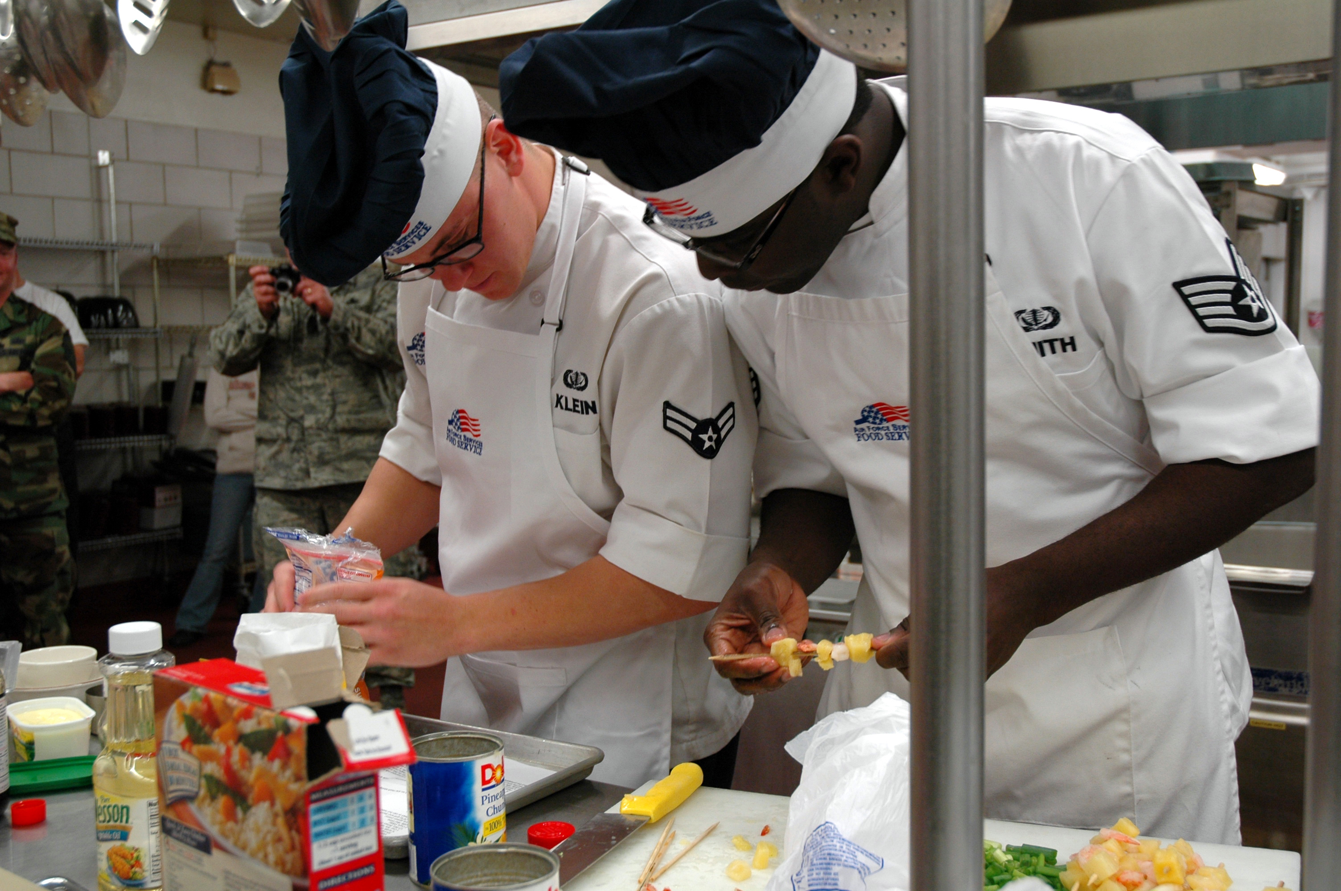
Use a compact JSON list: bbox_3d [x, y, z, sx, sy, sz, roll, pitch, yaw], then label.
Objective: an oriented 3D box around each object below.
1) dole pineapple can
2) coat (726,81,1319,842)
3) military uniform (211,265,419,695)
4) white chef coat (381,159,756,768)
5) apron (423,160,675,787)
[{"bbox_3d":[-0.194,0.333,1.355,0.087,0.116,0.087,0,6,0],"label":"dole pineapple can"},{"bbox_3d":[0.355,0.025,1.480,0.550,0.720,0.430,4,8,34],"label":"coat"},{"bbox_3d":[-1.063,0.086,4.500,0.620,1.340,0.460,-1,7,-7],"label":"military uniform"},{"bbox_3d":[-0.105,0.030,1.690,0.460,0.710,0.360,6,9,44],"label":"white chef coat"},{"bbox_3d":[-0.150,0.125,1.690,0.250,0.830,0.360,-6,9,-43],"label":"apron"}]

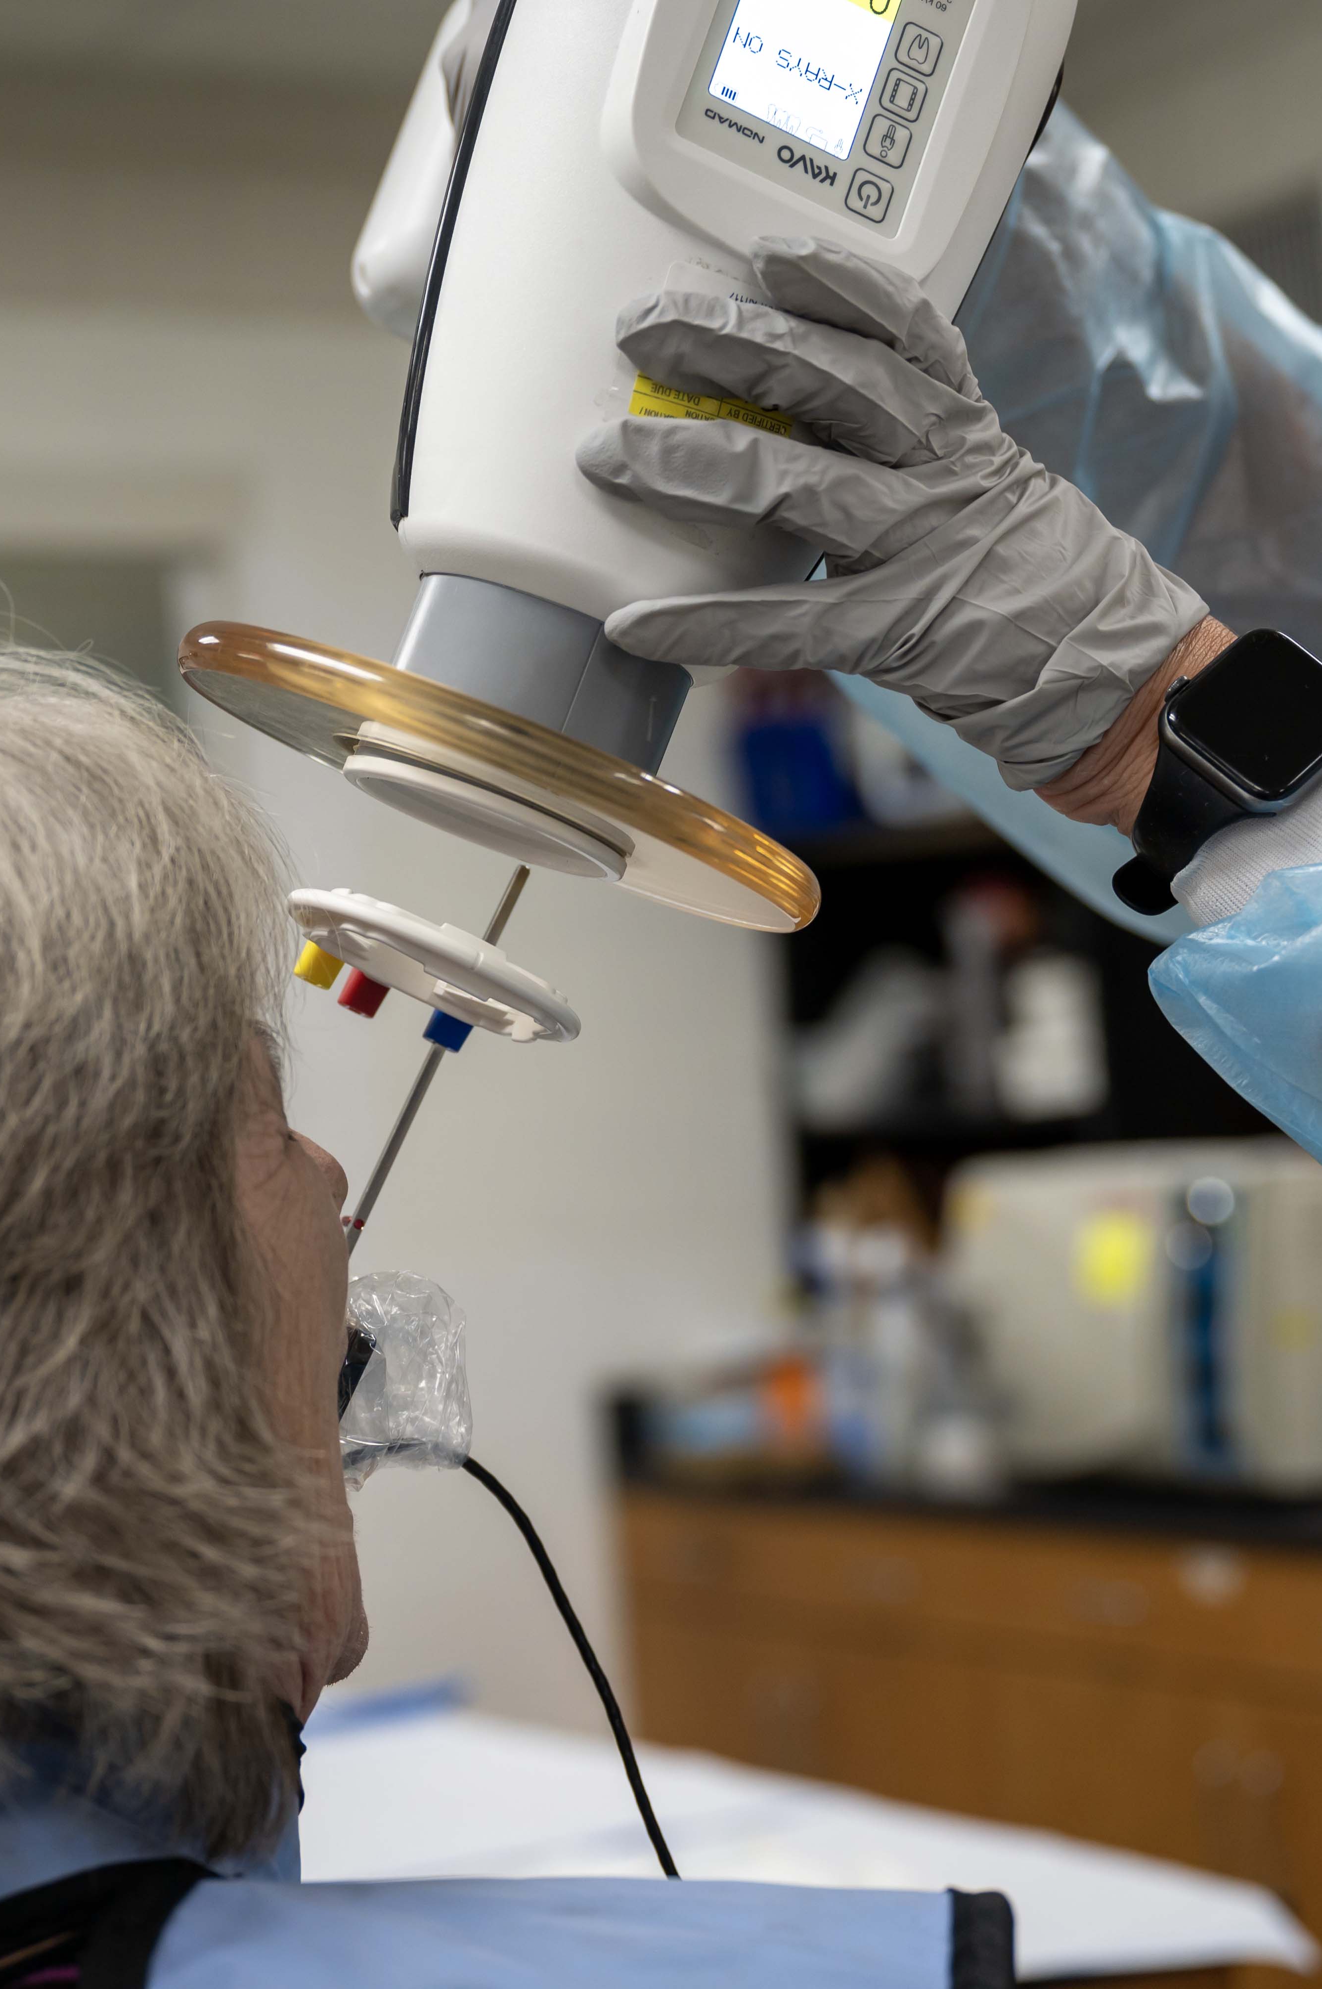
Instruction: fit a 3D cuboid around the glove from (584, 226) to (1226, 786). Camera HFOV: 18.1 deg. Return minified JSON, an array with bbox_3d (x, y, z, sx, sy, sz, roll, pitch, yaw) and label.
[{"bbox_3d":[0.051,-0.106,0.920,0.148,0.090,0.075,30,-13,-1],"label":"glove"}]

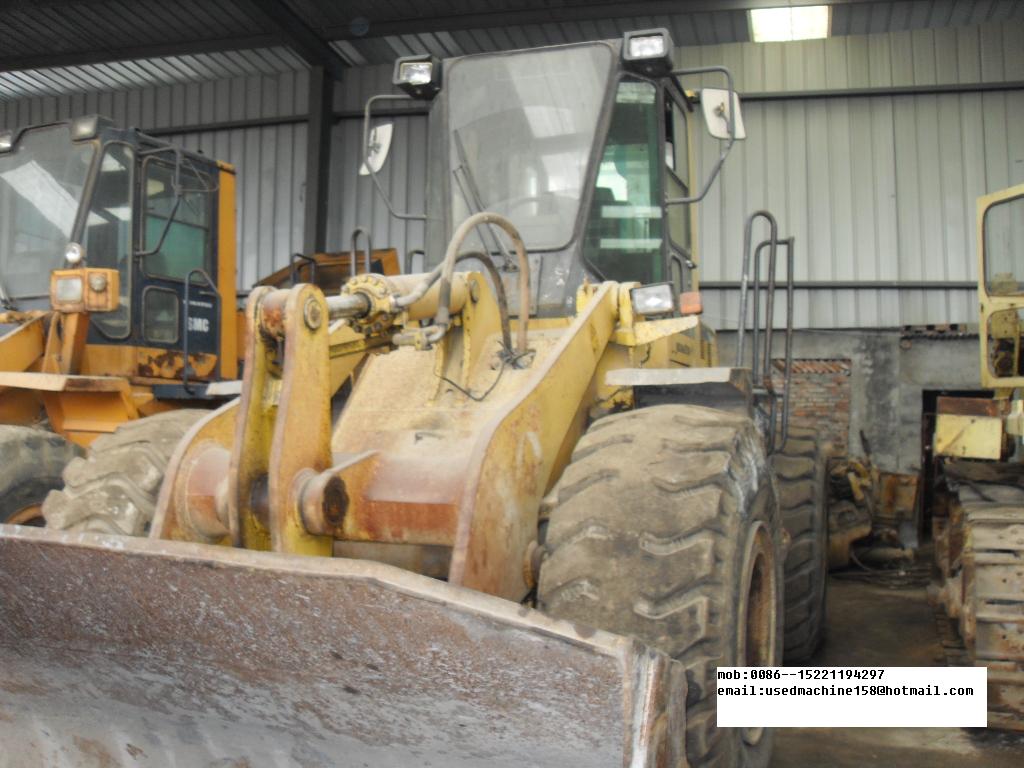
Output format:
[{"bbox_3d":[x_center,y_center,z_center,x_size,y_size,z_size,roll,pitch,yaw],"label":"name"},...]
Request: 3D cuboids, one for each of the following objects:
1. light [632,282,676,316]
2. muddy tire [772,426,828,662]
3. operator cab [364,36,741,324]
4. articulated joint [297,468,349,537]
[{"bbox_3d":[0.597,-0.345,4.292,0.185,0.135,0.120,-1,-3,20],"label":"light"},{"bbox_3d":[1.732,1.021,6.690,0.585,1.570,1.590,-1,-3,20],"label":"muddy tire"},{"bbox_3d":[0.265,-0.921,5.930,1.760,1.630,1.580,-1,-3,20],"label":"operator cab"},{"bbox_3d":[-0.591,0.369,3.228,0.115,0.195,0.190,-1,-3,20],"label":"articulated joint"}]

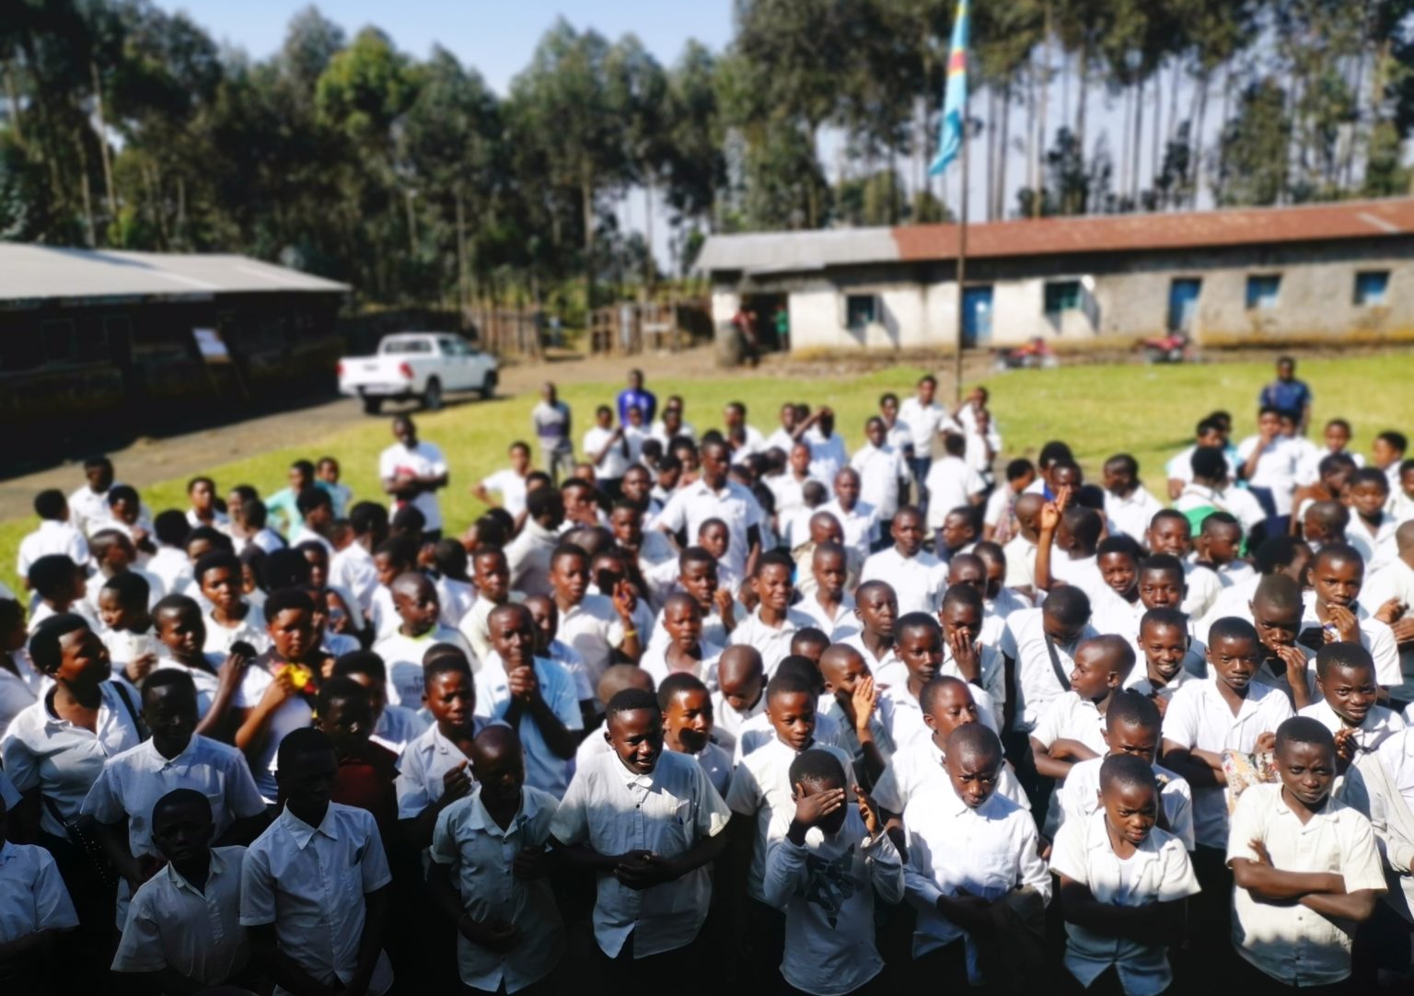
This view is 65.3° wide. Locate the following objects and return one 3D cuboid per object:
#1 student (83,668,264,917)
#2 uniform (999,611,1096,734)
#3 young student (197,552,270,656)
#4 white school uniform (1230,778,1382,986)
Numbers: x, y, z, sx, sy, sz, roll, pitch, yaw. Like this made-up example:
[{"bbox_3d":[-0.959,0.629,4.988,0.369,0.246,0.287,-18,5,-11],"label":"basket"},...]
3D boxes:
[{"bbox_3d":[-1.445,1.193,3.163,0.460,1.480,0.280,-6,12,-21],"label":"student"},{"bbox_3d":[1.212,0.765,3.961,0.410,0.560,0.250,2,10,15],"label":"uniform"},{"bbox_3d":[-1.850,0.934,4.442,0.390,1.470,0.260,-6,12,-21],"label":"young student"},{"bbox_3d":[1.587,1.049,2.954,0.420,0.549,0.270,5,13,26],"label":"white school uniform"}]

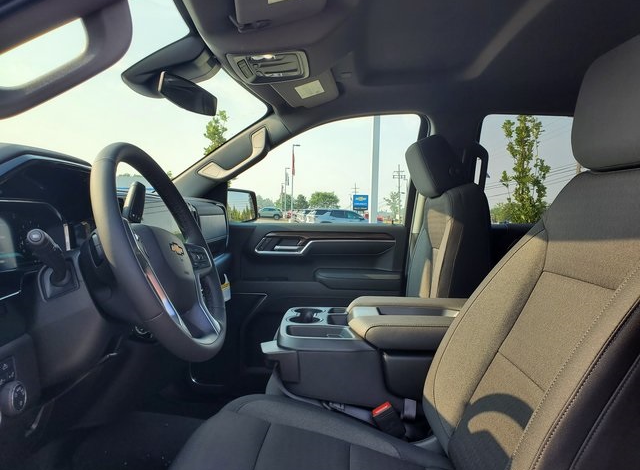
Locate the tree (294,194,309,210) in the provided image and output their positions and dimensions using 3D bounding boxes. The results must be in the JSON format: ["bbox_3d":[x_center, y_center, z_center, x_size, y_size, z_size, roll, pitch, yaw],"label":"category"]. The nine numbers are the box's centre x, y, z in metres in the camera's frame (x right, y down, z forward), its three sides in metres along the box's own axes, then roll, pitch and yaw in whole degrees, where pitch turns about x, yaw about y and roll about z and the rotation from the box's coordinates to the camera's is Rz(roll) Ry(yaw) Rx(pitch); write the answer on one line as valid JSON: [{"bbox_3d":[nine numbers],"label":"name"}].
[{"bbox_3d":[-4.131,-6.809,109.799,3.400,5.300,3.400,1,3,0],"label":"tree"}]

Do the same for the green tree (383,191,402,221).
[{"bbox_3d":[7.266,-2.643,47.922,2.000,3.600,2.000,1,3,0],"label":"green tree"}]

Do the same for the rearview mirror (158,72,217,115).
[{"bbox_3d":[-0.322,-0.335,1.165,0.045,0.068,0.250,15,6,14],"label":"rearview mirror"}]

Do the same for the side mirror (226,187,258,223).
[{"bbox_3d":[-0.418,-0.143,2.324,0.110,0.190,0.240,3,4,32],"label":"side mirror"}]

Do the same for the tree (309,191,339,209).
[{"bbox_3d":[0.832,-6.553,100.000,6.400,5.000,6.000,1,3,0],"label":"tree"}]

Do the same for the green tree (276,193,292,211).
[{"bbox_3d":[-8.013,-6.864,109.799,3.800,5.300,3.800,1,3,0],"label":"green tree"}]

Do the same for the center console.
[{"bbox_3d":[0.141,0.277,1.185,0.580,0.215,0.360,1,3,0],"label":"center console"}]

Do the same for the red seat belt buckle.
[{"bbox_3d":[0.143,0.384,0.985,0.045,0.080,0.027,-30,2,0],"label":"red seat belt buckle"}]

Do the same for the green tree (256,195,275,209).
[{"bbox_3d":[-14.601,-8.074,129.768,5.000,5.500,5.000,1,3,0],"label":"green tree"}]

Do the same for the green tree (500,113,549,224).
[{"bbox_3d":[5.101,-1.239,11.949,1.250,4.400,1.250,1,3,0],"label":"green tree"}]

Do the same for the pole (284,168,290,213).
[{"bbox_3d":[-5.003,-6.389,74.000,0.800,7.700,0.400,1,3,0],"label":"pole"}]

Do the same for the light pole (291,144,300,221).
[{"bbox_3d":[-2.297,-4.785,46.000,0.900,7.700,0.400,1,3,0],"label":"light pole"}]

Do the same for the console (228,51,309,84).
[{"bbox_3d":[-0.112,-0.413,1.165,0.170,0.040,0.230,-3,3,3],"label":"console"}]

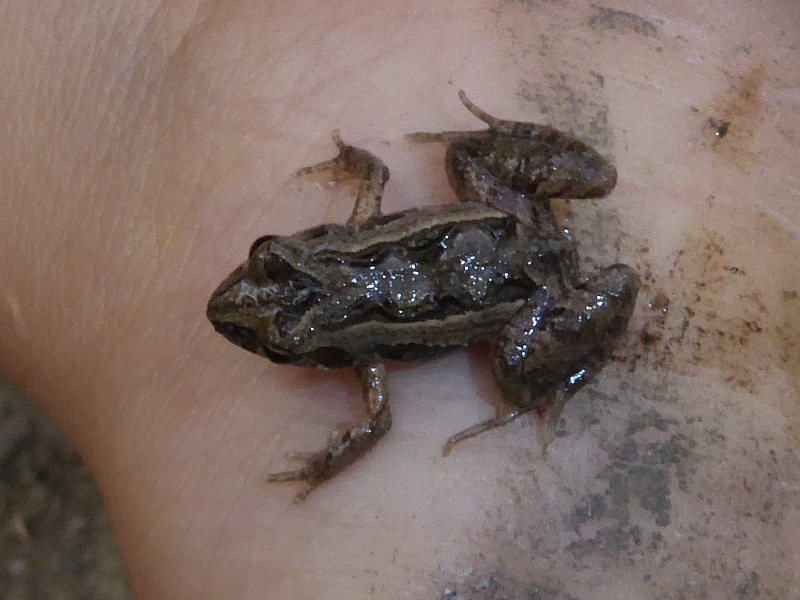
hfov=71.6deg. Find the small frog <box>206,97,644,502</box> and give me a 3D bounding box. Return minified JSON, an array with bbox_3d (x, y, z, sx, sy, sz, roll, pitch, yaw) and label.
[{"bbox_3d":[0.002,-0.001,0.037,0.029,0.009,0.028,-7,83,-1],"label":"small frog"}]

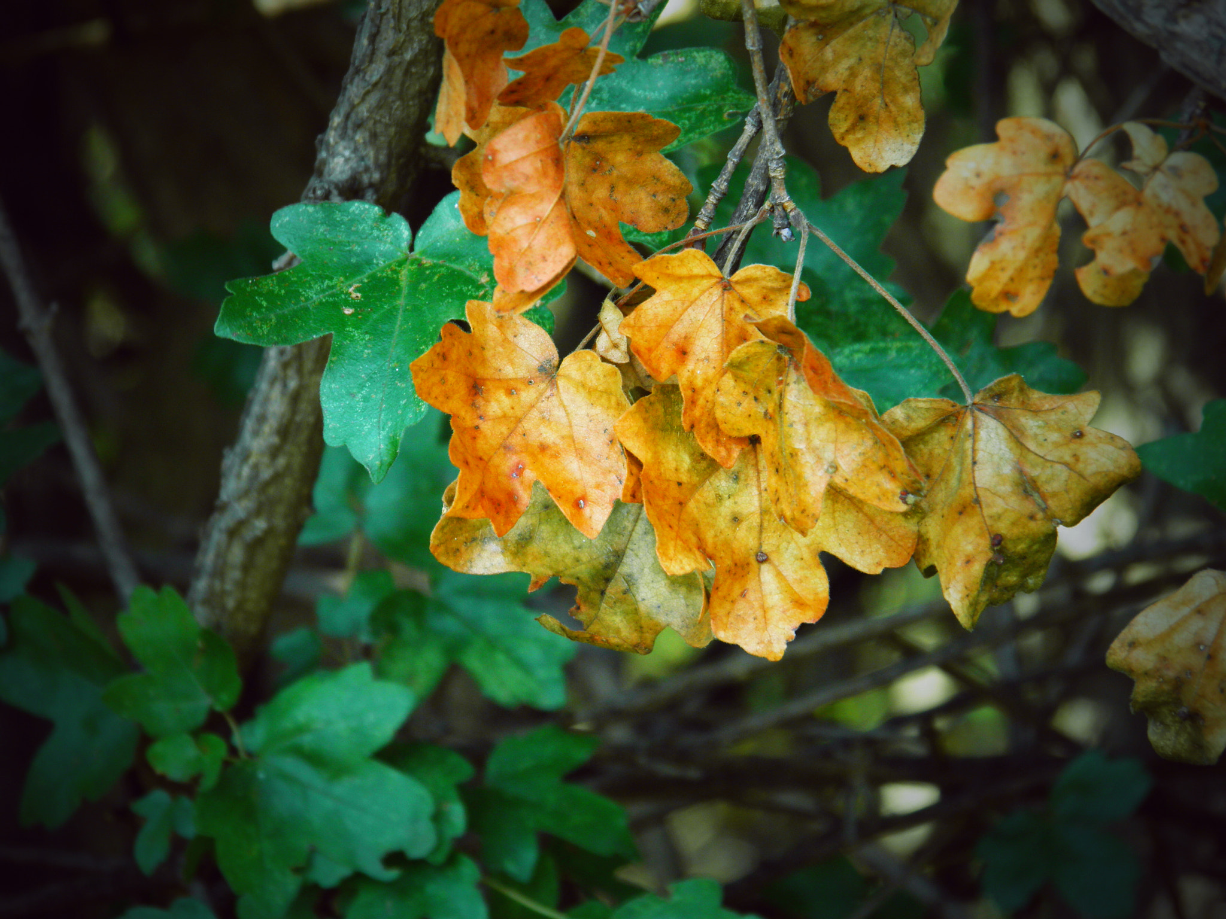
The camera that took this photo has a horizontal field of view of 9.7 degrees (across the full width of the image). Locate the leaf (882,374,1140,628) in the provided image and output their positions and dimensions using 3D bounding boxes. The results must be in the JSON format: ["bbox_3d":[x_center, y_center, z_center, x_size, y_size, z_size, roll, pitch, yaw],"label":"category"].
[{"bbox_3d":[0.105,0.011,1.900,0.067,0.064,0.022,0,-11,-3],"label":"leaf"}]

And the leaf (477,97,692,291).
[{"bbox_3d":[-0.009,-0.069,1.900,0.058,0.048,0.023,0,-6,-3],"label":"leaf"}]

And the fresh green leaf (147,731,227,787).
[{"bbox_3d":[-0.103,0.073,1.745,0.020,0.014,0.009,0,-18,0],"label":"fresh green leaf"}]

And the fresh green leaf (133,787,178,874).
[{"bbox_3d":[-0.114,0.093,1.800,0.013,0.022,0.008,0,-14,0],"label":"fresh green leaf"}]

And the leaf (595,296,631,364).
[{"bbox_3d":[0.000,-0.034,1.910,0.009,0.017,0.007,0,-6,0],"label":"leaf"}]

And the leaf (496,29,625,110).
[{"bbox_3d":[-0.012,-0.090,1.660,0.029,0.021,0.013,0,-37,0],"label":"leaf"}]

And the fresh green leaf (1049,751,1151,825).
[{"bbox_3d":[0.131,0.089,1.950,0.028,0.020,0.011,0,-20,0],"label":"fresh green leaf"}]

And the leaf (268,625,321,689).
[{"bbox_3d":[-0.081,0.051,1.850,0.013,0.017,0.008,0,-18,0],"label":"leaf"}]

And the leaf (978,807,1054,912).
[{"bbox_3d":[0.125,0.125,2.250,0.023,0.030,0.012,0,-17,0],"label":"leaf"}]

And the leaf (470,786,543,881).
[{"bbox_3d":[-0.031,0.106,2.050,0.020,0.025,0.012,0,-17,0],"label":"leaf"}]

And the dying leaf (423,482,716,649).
[{"bbox_3d":[-0.009,0.020,1.665,0.065,0.048,0.018,0,-9,-3],"label":"dying leaf"}]

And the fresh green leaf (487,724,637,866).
[{"bbox_3d":[-0.015,0.095,2.050,0.042,0.035,0.018,0,-19,0],"label":"fresh green leaf"}]

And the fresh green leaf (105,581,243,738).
[{"bbox_3d":[-0.122,0.056,2.000,0.037,0.039,0.016,0,-17,-6],"label":"fresh green leaf"}]

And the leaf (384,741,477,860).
[{"bbox_3d":[-0.047,0.084,1.765,0.027,0.030,0.012,0,-17,-9],"label":"leaf"}]

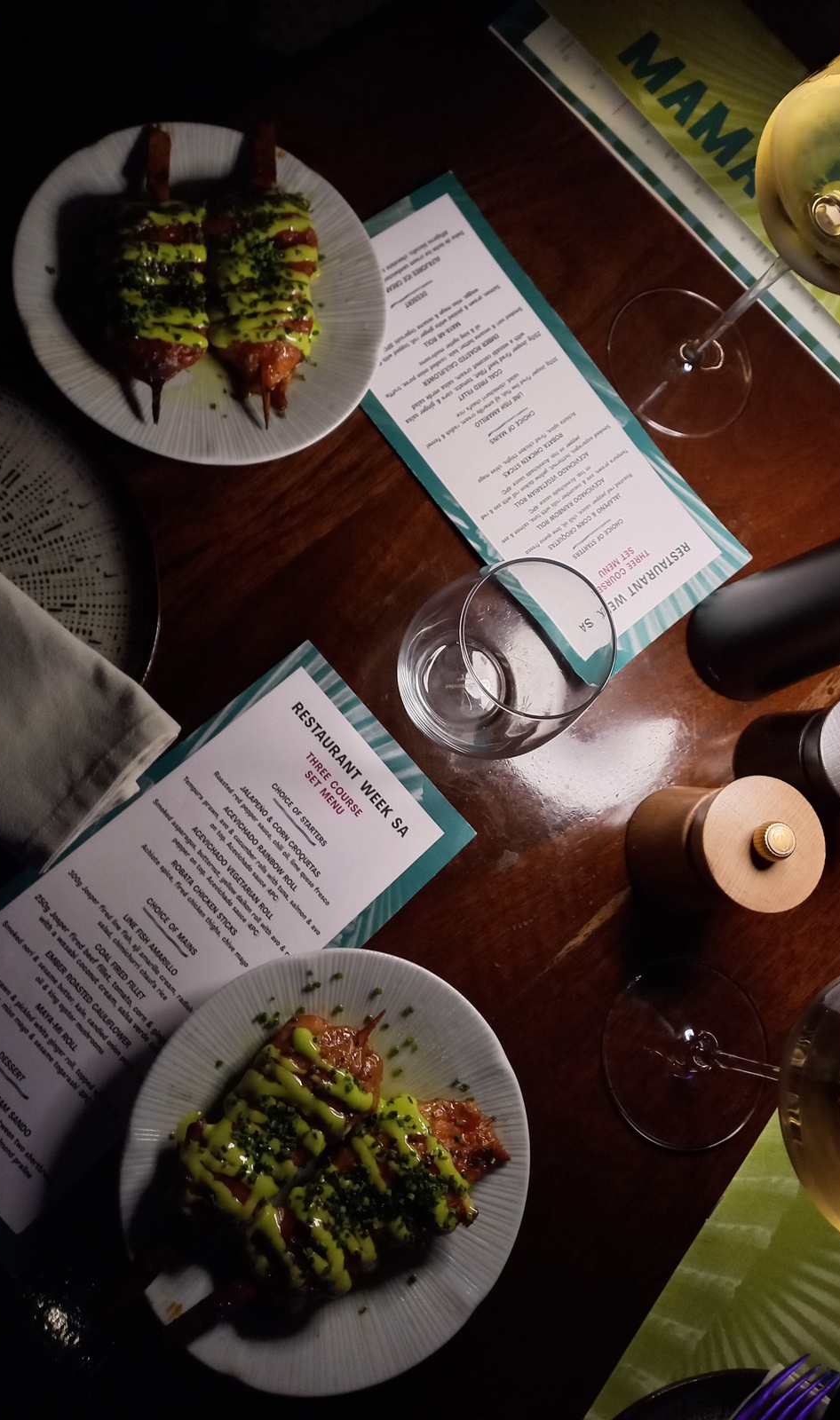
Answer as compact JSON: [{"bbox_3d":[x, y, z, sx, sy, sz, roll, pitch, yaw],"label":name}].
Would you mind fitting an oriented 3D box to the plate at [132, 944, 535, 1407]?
[{"bbox_3d":[-0.036,0.181,0.416,0.164,0.022,0.164,3,78,-14],"label":"plate"}]

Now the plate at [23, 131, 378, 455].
[{"bbox_3d":[-0.098,-0.188,0.473,0.167,0.022,0.167,3,78,-14],"label":"plate"}]

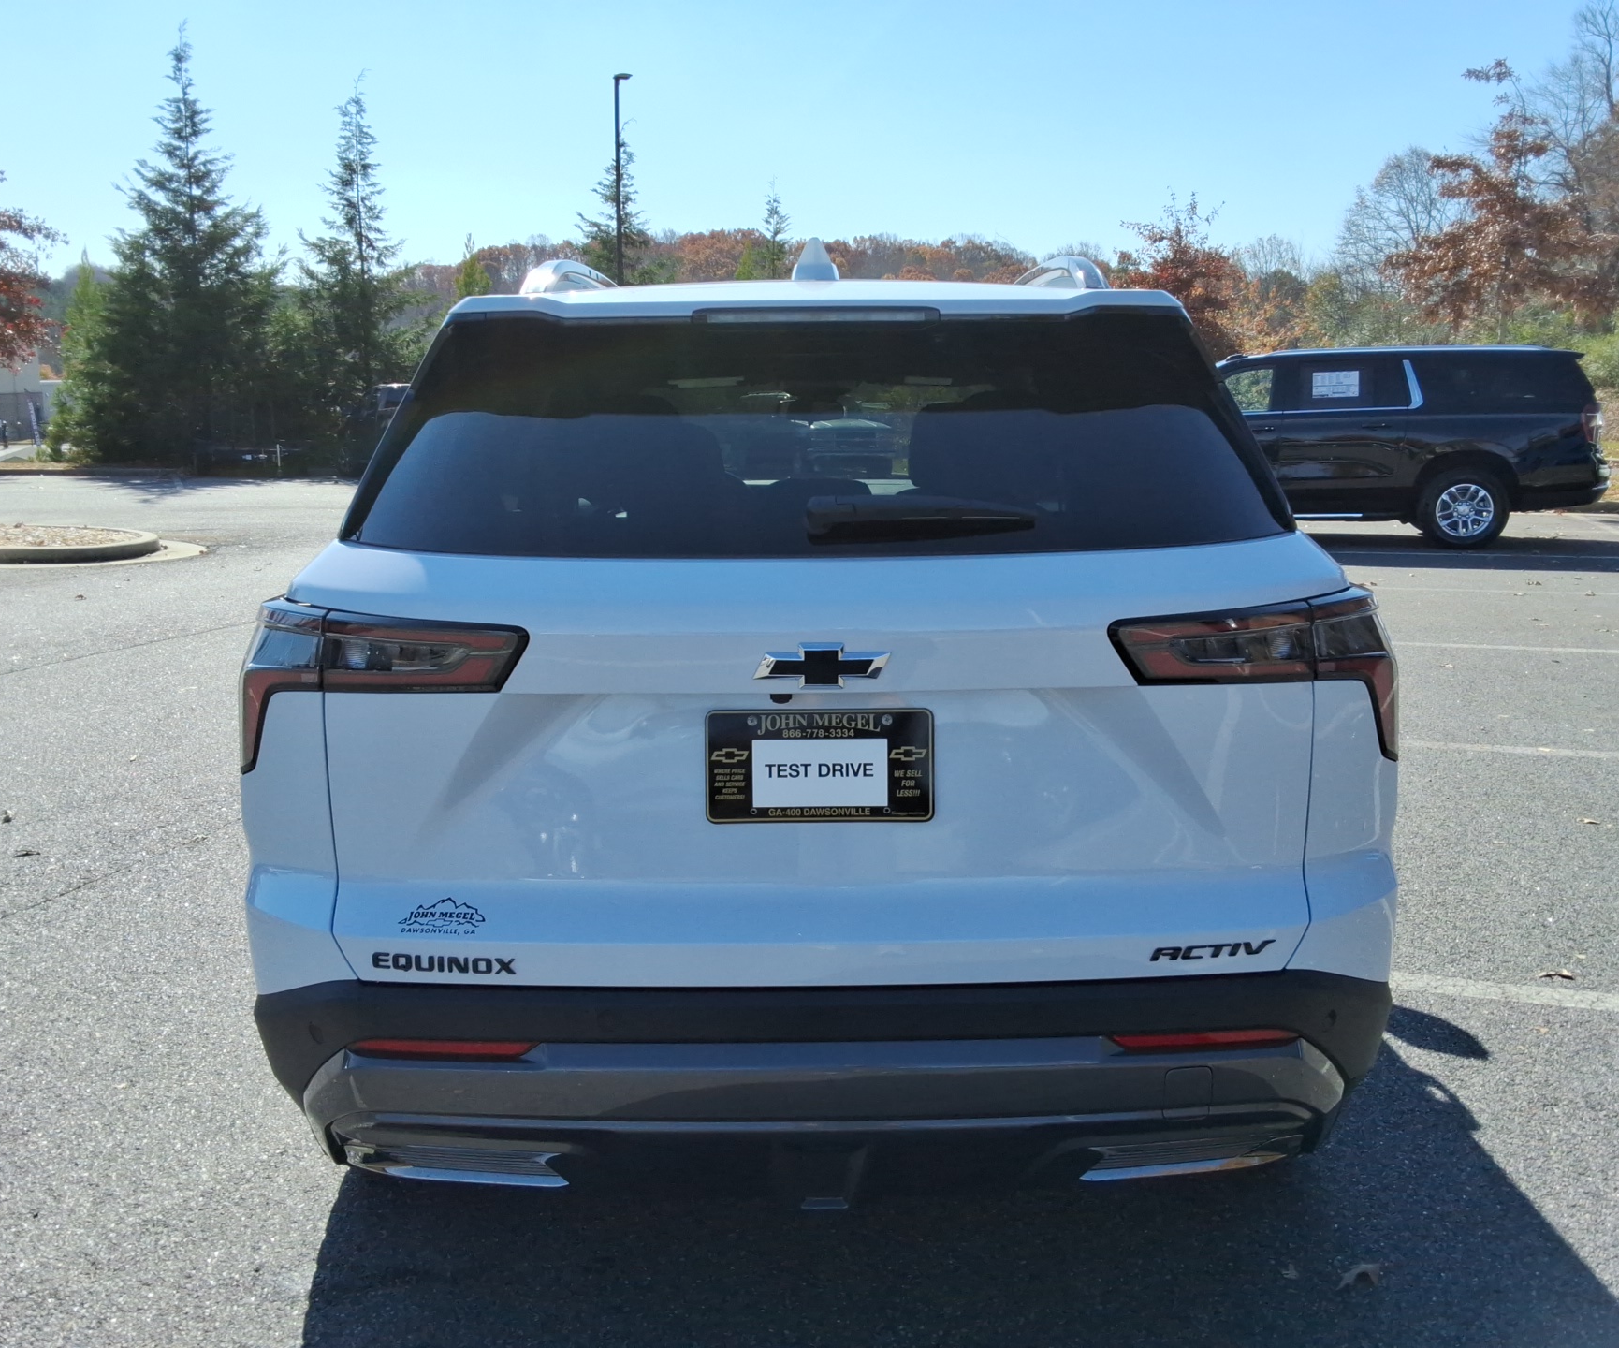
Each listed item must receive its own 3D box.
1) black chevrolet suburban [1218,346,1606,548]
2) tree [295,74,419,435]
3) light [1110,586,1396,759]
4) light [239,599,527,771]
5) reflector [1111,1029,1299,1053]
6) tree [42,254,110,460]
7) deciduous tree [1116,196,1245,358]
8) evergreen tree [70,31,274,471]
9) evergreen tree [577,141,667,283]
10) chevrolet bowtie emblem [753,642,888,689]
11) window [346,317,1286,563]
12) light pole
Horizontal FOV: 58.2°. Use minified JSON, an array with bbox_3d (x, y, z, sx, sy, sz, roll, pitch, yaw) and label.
[{"bbox_3d":[5.097,-2.395,15.212,5.700,1.920,2.060,3,11,16],"label":"black chevrolet suburban"},{"bbox_3d":[-9.058,-7.835,29.042,2.800,7.604,2.800,0,11,0],"label":"tree"},{"bbox_3d":[0.645,0.020,2.050,0.500,0.275,0.300,-1,11,0],"label":"light"},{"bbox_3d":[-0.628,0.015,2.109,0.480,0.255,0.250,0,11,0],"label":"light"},{"bbox_3d":[0.537,0.499,1.977,0.255,0.024,0.035,-2,11,-5],"label":"reflector"},{"bbox_3d":[-15.667,-6.788,31.285,1.750,4.400,1.750,0,11,0],"label":"tree"},{"bbox_3d":[9.454,-8.826,37.008,3.700,6.500,3.700,0,11,0],"label":"deciduous tree"},{"bbox_3d":[-13.288,-8.770,30.406,4.500,8.800,4.500,0,11,0],"label":"evergreen tree"},{"bbox_3d":[-5.055,-10.004,38.813,3.000,8.198,3.000,0,11,0],"label":"evergreen tree"},{"bbox_3d":[0.017,-0.011,1.885,0.177,0.058,0.018,-1,11,0],"label":"chevrolet bowtie emblem"},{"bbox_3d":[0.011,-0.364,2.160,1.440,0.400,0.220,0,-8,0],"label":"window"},{"bbox_3d":[-3.972,-8.331,30.480,0.480,7.994,0.300,4,12,24],"label":"light pole"}]

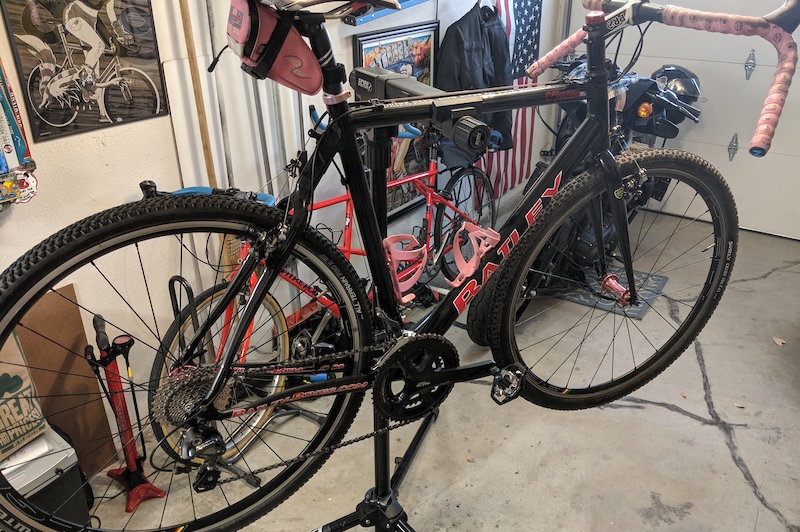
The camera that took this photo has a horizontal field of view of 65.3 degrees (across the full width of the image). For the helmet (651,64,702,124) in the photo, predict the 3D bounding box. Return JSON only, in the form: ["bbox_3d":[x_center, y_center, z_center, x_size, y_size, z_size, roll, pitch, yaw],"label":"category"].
[{"bbox_3d":[1.513,-0.940,3.420,0.250,0.270,0.320,-18,41,-29],"label":"helmet"}]

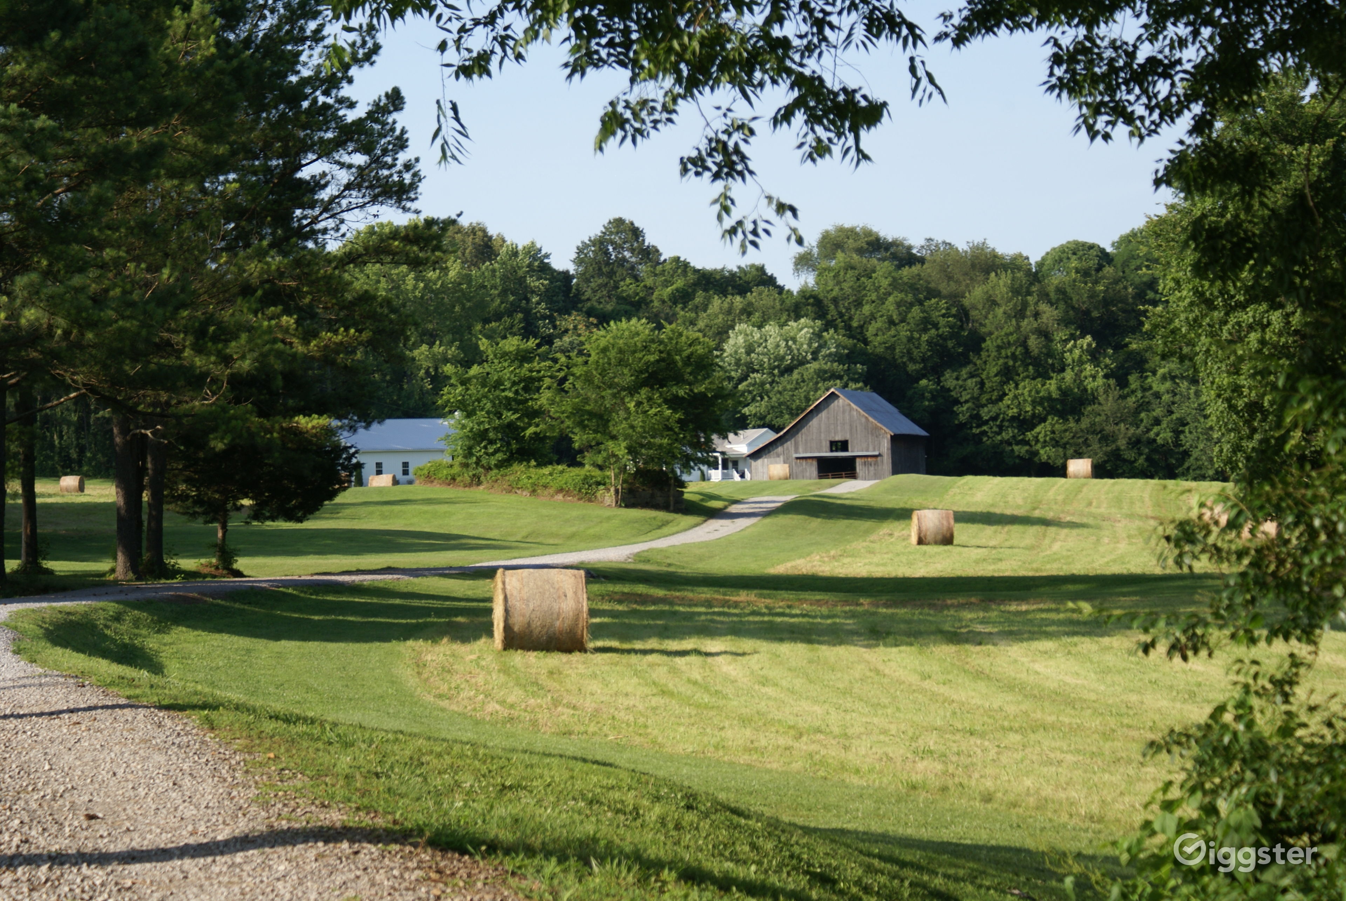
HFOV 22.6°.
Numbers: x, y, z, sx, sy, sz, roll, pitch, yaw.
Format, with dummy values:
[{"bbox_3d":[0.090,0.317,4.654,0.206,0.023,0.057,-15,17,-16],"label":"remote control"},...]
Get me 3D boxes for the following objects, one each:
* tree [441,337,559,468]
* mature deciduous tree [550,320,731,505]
[{"bbox_3d":[-10.116,-2.459,197.000,7.000,8.400,6.800,-1,0,0],"label":"tree"},{"bbox_3d":[-1.839,-2.042,187.000,10.000,10.300,9.300,-1,0,0],"label":"mature deciduous tree"}]

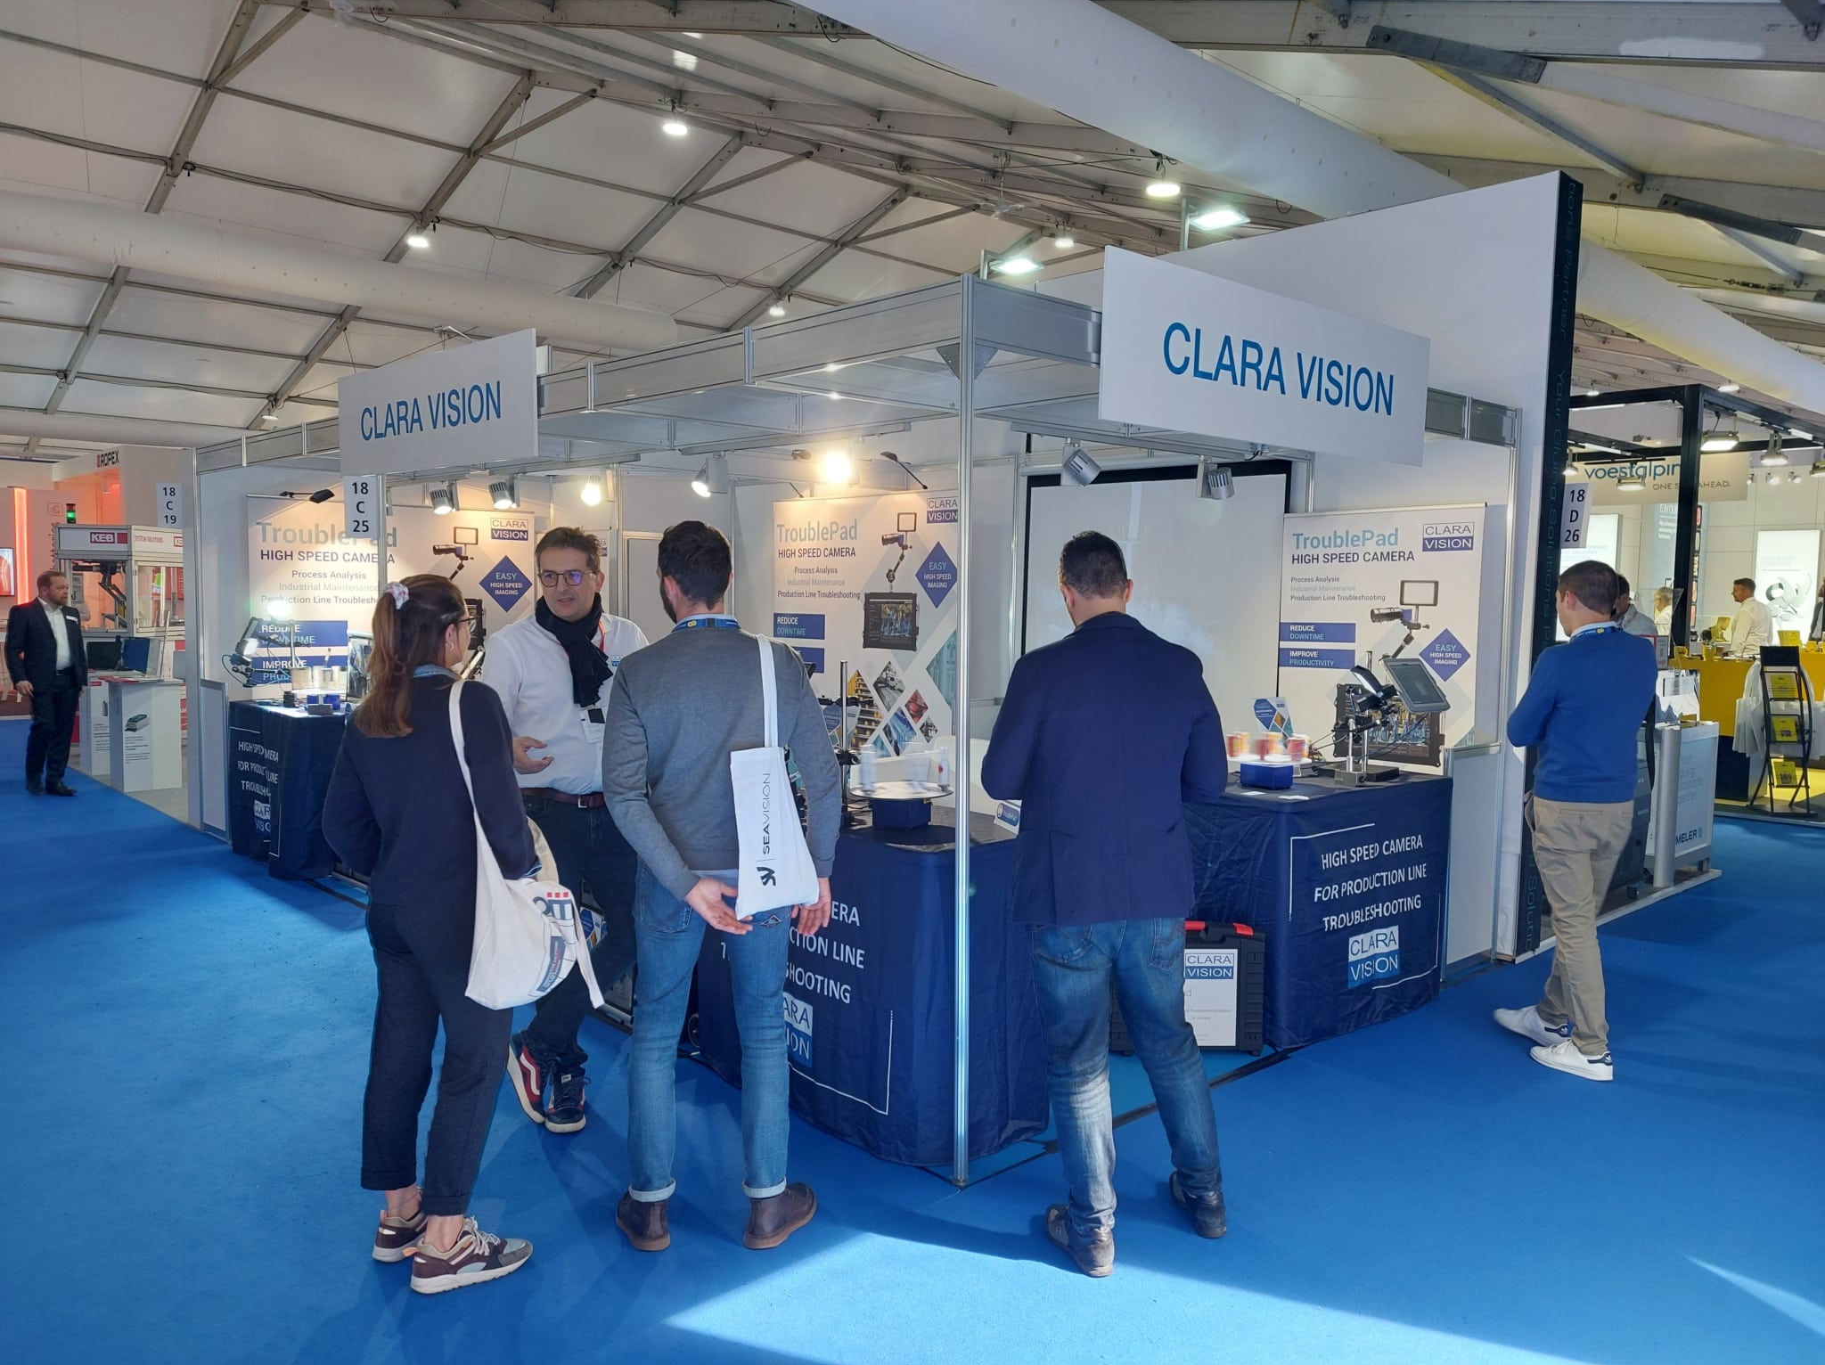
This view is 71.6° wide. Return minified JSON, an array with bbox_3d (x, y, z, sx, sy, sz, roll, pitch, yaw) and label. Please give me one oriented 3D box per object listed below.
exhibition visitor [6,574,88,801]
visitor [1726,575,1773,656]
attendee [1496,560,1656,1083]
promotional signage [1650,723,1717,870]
[{"bbox_3d":[-6.824,-0.025,10.010,0.340,1.740,0.540,3,5,30],"label":"exhibition visitor"},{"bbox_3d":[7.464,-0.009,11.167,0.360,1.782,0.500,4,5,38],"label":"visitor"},{"bbox_3d":[2.392,0.467,4.589,0.500,1.790,0.460,-1,5,-27],"label":"attendee"},{"bbox_3d":[4.525,0.695,7.506,0.740,0.910,0.200,-3,6,-42],"label":"promotional signage"}]

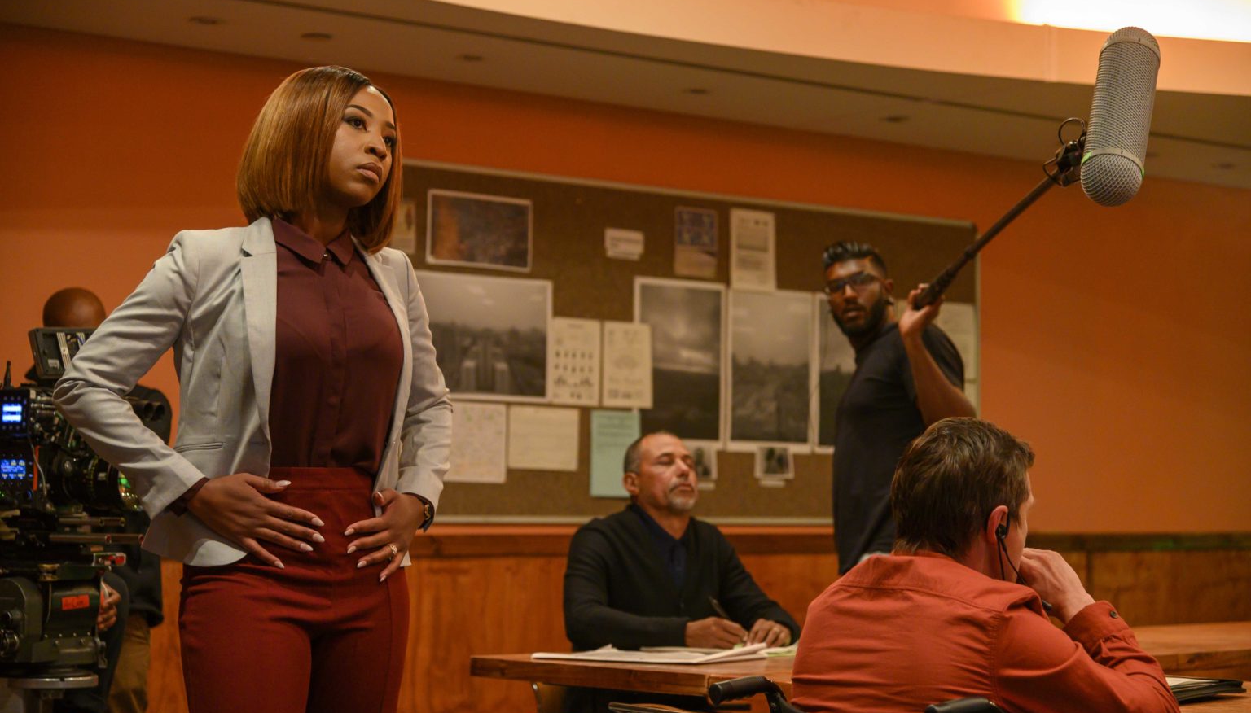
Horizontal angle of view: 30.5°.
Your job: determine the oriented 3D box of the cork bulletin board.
[{"bbox_3d":[0.203,-0.001,8.250,3.000,1.202,0.030,3,-4,-36],"label":"cork bulletin board"}]

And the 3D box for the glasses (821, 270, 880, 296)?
[{"bbox_3d":[0.617,-0.186,5.991,0.142,0.045,0.140,-13,-10,28],"label":"glasses"}]

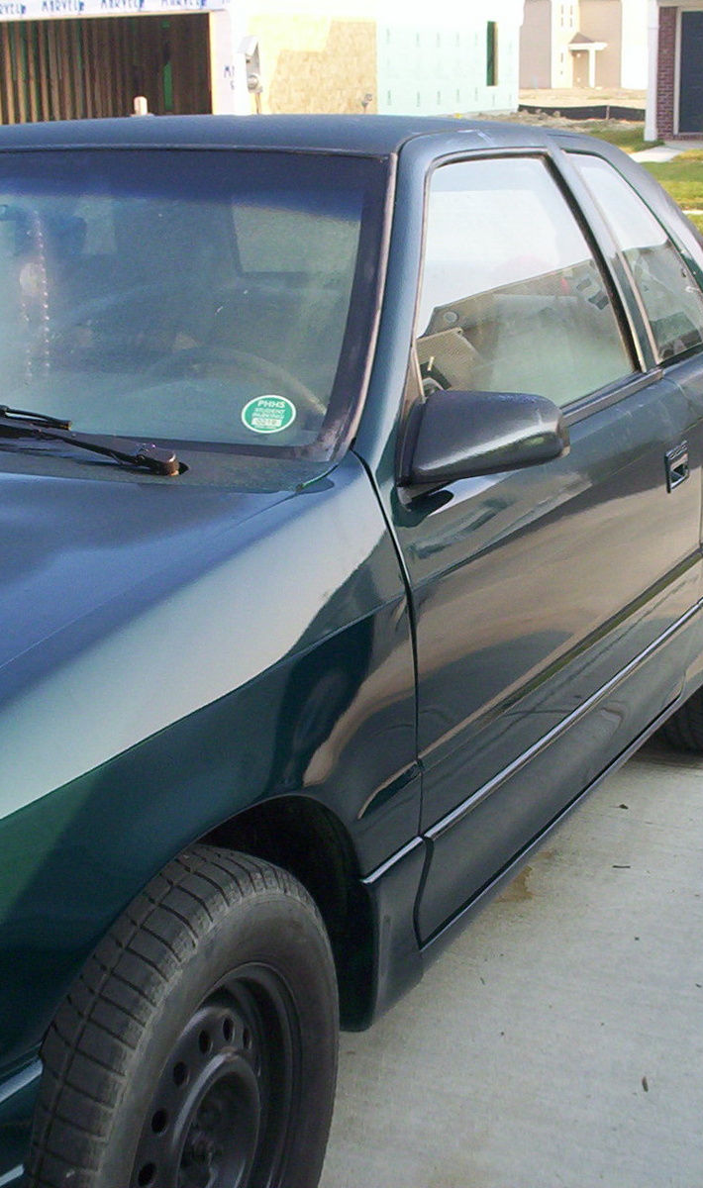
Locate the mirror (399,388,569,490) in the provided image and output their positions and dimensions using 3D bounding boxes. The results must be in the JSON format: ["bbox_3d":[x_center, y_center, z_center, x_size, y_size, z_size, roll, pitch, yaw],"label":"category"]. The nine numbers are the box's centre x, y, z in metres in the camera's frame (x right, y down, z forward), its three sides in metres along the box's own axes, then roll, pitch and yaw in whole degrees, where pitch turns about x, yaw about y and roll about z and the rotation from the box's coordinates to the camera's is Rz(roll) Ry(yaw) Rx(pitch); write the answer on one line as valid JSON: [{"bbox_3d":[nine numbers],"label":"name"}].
[{"bbox_3d":[0.191,-0.203,2.217,0.190,0.130,0.160,6,15,24],"label":"mirror"}]

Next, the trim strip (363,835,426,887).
[{"bbox_3d":[0.054,0.308,2.049,0.015,0.020,0.175,6,15,24],"label":"trim strip"}]

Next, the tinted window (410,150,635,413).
[{"bbox_3d":[0.241,-0.463,2.670,0.040,0.410,0.880,-20,3,28],"label":"tinted window"}]

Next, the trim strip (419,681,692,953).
[{"bbox_3d":[0.359,0.316,2.739,0.020,0.028,1.310,6,15,24],"label":"trim strip"}]

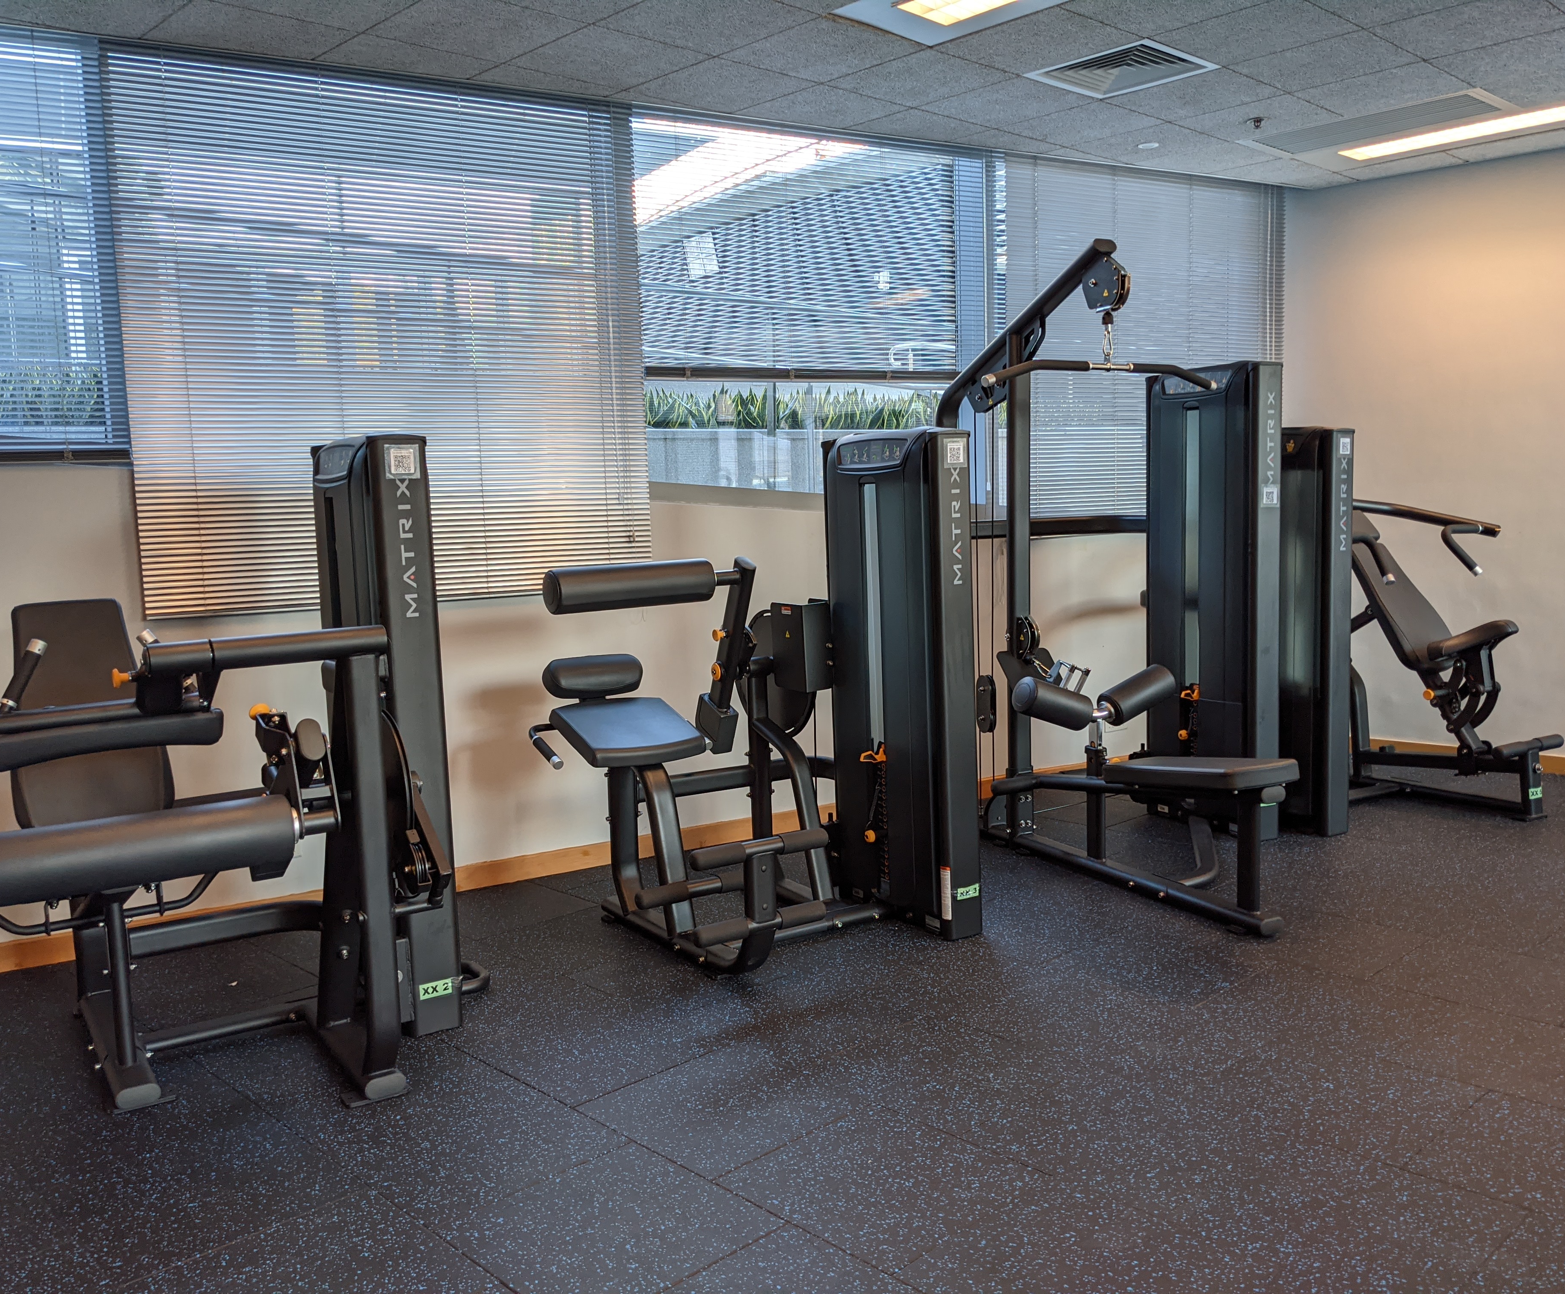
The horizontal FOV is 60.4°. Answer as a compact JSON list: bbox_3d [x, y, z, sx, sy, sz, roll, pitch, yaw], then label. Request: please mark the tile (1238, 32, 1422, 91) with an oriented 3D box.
[{"bbox_3d":[1.940,-2.098,4.827,0.510,0.020,0.506,-8,9,-43],"label":"tile"}]

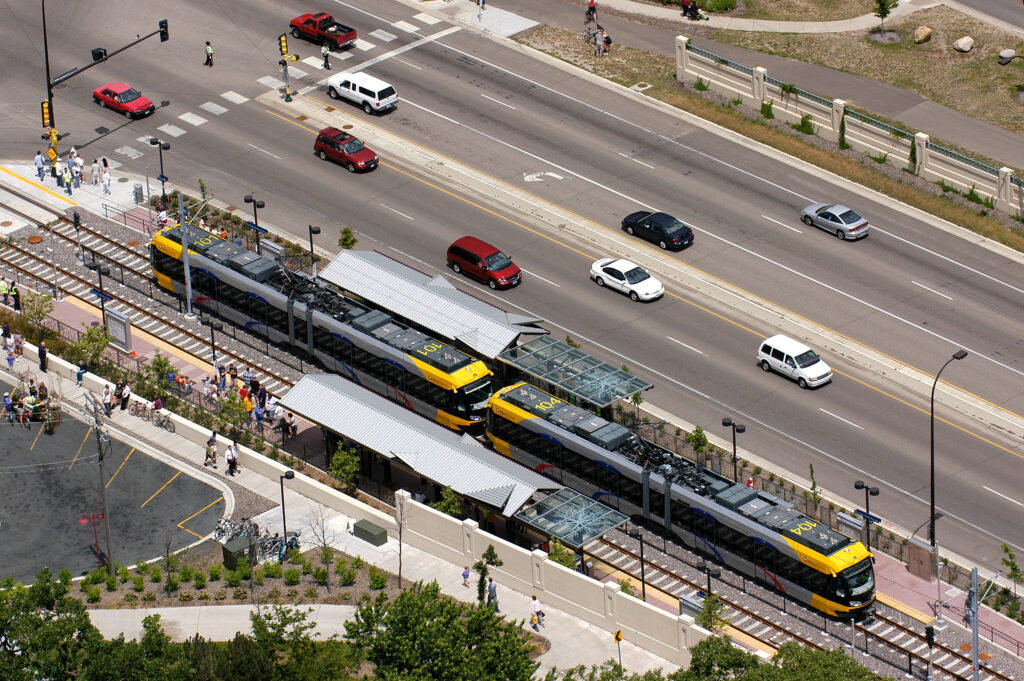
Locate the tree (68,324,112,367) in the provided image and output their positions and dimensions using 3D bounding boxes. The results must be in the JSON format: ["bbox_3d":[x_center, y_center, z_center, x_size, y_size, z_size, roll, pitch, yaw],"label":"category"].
[{"bbox_3d":[-23.432,0.173,298.896,2.200,2.600,2.200,-26,36,-36],"label":"tree"}]

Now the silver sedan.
[{"bbox_3d":[19.439,-7.351,319.771,1.730,1.350,4.600,-27,37,-36],"label":"silver sedan"}]

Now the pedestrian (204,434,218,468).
[{"bbox_3d":[-16.193,6.035,284.891,0.550,1.620,0.500,23,37,40],"label":"pedestrian"}]

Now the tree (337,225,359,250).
[{"bbox_3d":[-9.357,-4.802,305.926,1.250,3.600,1.250,-26,36,-36],"label":"tree"}]

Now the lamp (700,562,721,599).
[{"bbox_3d":[9.891,13.351,264.473,0.480,4.400,1.700,-25,35,-35],"label":"lamp"}]

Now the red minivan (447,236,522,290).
[{"bbox_3d":[-1.468,-4.462,305.843,1.970,1.750,5.040,-25,36,-36],"label":"red minivan"}]

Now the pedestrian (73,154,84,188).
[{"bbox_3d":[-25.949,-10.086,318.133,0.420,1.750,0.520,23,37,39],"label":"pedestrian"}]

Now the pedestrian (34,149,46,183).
[{"bbox_3d":[-28.288,-10.409,318.862,0.550,1.800,0.500,5,29,13],"label":"pedestrian"}]

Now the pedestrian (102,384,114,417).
[{"bbox_3d":[-22.397,3.472,294.677,0.500,1.700,0.400,-12,30,-17],"label":"pedestrian"}]

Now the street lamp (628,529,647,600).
[{"bbox_3d":[6.445,11.895,271.591,0.500,4.800,0.900,-26,36,-36],"label":"street lamp"}]

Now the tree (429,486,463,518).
[{"bbox_3d":[-3.412,8.851,279.558,1.750,2.700,1.700,-3,28,0],"label":"tree"}]

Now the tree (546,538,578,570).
[{"bbox_3d":[2.729,12.155,284.387,1.750,3.800,1.750,-2,30,1],"label":"tree"}]

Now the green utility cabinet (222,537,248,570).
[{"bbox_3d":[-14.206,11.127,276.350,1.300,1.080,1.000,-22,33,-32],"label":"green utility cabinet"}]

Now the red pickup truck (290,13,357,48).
[{"bbox_3d":[-11.809,-19.745,336.171,4.750,1.650,1.780,23,38,39],"label":"red pickup truck"}]

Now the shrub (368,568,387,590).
[{"bbox_3d":[-6.986,12.414,276.058,0.950,1.050,0.950,-3,28,0],"label":"shrub"}]

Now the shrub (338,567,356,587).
[{"bbox_3d":[-8.509,12.140,273.449,0.850,0.680,0.850,-2,27,1],"label":"shrub"}]

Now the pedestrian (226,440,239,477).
[{"bbox_3d":[-14.997,6.360,283.986,0.550,1.770,0.420,-18,31,-27],"label":"pedestrian"}]

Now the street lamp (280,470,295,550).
[{"bbox_3d":[-11.569,8.872,275.975,0.850,4.450,0.450,-25,35,-35],"label":"street lamp"}]

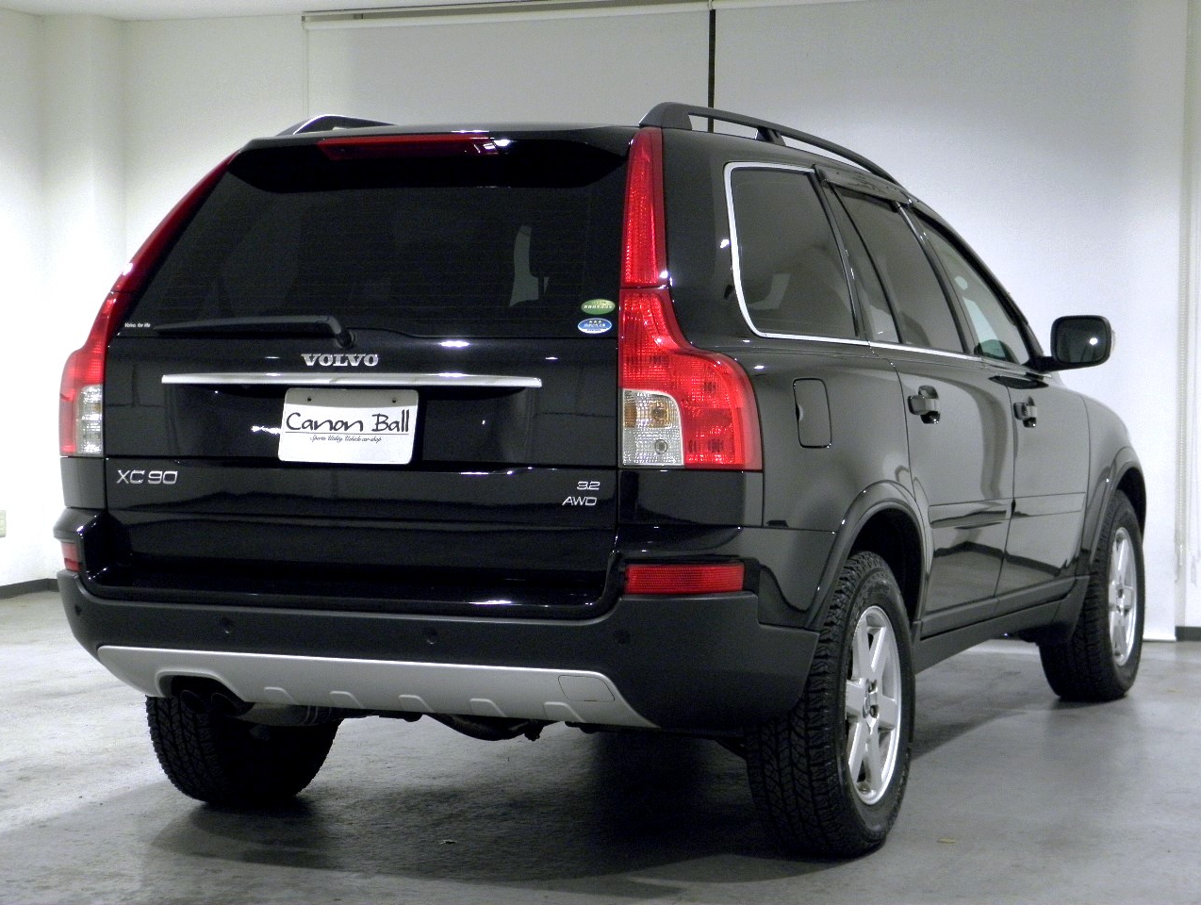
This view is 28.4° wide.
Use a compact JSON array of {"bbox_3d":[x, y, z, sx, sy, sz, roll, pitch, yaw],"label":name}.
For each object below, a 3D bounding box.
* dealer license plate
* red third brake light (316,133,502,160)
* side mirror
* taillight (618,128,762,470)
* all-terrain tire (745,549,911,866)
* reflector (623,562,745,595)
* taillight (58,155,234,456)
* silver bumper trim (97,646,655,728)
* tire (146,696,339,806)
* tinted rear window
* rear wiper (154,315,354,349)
[{"bbox_3d":[-0.551,-0.057,5.166,0.330,0.165,0.012,1,-11,24],"label":"dealer license plate"},{"bbox_3d":[-0.449,-0.686,5.370,0.460,0.050,0.060,1,2,24],"label":"red third brake light"},{"bbox_3d":[1.503,-0.343,7.425,0.220,0.172,0.140,1,2,24],"label":"side mirror"},{"bbox_3d":[0.171,-0.339,5.065,0.382,0.748,0.430,1,2,24],"label":"taillight"},{"bbox_3d":[0.554,0.591,5.670,0.240,0.730,0.730,1,2,24],"label":"all-terrain tire"},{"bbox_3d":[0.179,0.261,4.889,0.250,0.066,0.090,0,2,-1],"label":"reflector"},{"bbox_3d":[-1.100,-0.362,5.632,0.382,0.748,0.430,1,2,24],"label":"taillight"},{"bbox_3d":[-0.565,0.493,5.158,1.460,0.135,0.160,1,2,24],"label":"silver bumper trim"},{"bbox_3d":[-0.933,0.563,6.334,0.240,0.730,0.730,1,2,24],"label":"tire"},{"bbox_3d":[-0.484,-0.468,5.300,1.260,0.500,0.080,1,-34,24],"label":"tinted rear window"},{"bbox_3d":[-0.775,-0.267,5.230,0.535,0.070,0.090,1,2,24],"label":"rear wiper"}]

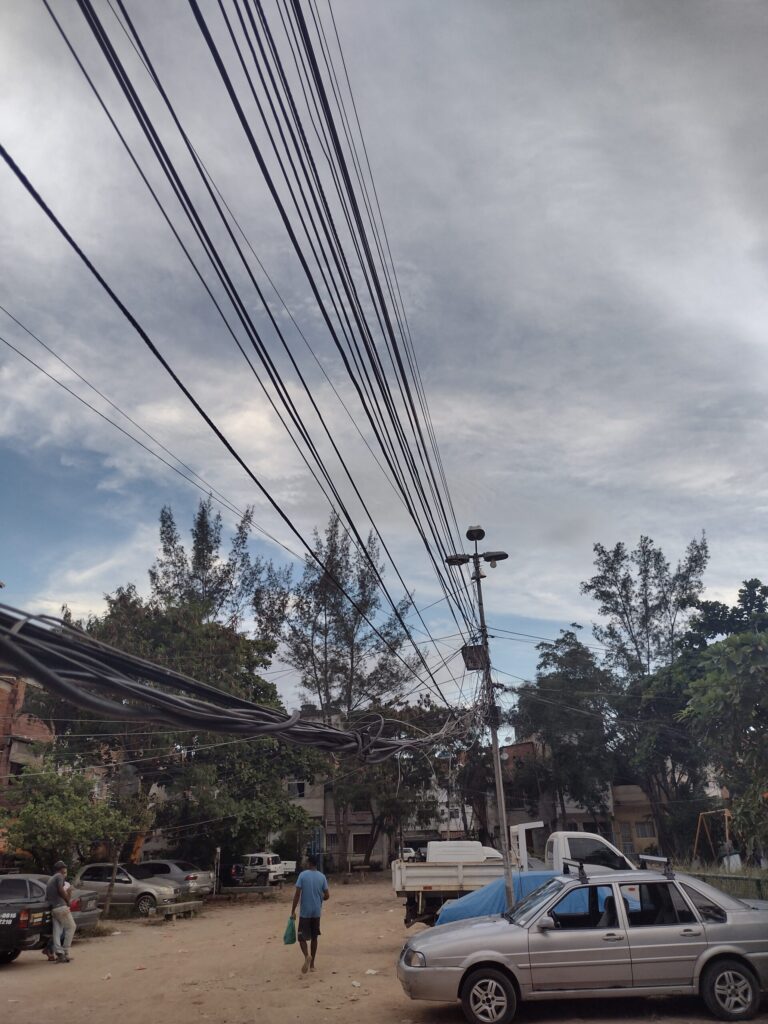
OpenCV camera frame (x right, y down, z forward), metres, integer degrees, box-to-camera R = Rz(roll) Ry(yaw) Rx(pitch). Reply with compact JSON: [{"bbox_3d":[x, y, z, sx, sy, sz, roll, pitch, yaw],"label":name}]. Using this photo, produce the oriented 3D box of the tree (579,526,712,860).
[{"bbox_3d":[15.245,10.851,49.880,7.600,20.236,7.000,-2,-23,0],"label":"tree"}]

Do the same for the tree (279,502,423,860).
[{"bbox_3d":[-2.522,11.914,57.935,8.800,25.739,8.200,-2,-23,0],"label":"tree"}]

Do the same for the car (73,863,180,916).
[{"bbox_3d":[-7.778,11.543,24.626,3.900,1.450,1.640,-10,-24,17],"label":"car"}]

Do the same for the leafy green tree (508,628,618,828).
[{"bbox_3d":[10.521,14.258,49.744,6.200,14.310,5.800,-2,-23,0],"label":"leafy green tree"}]

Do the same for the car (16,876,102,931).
[{"bbox_3d":[-8.834,9.331,18.817,4.260,1.420,1.680,-4,-23,5],"label":"car"}]

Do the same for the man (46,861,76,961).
[{"bbox_3d":[-6.288,7.778,15.630,0.450,1.721,0.520,7,-24,-21],"label":"man"}]

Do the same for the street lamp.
[{"bbox_3d":[1.585,3.287,11.858,1.000,6.563,0.450,-2,-23,0],"label":"street lamp"}]

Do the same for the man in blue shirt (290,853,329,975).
[{"bbox_3d":[-1.202,6.518,13.031,0.560,1.726,0.450,-2,-23,-2],"label":"man in blue shirt"}]

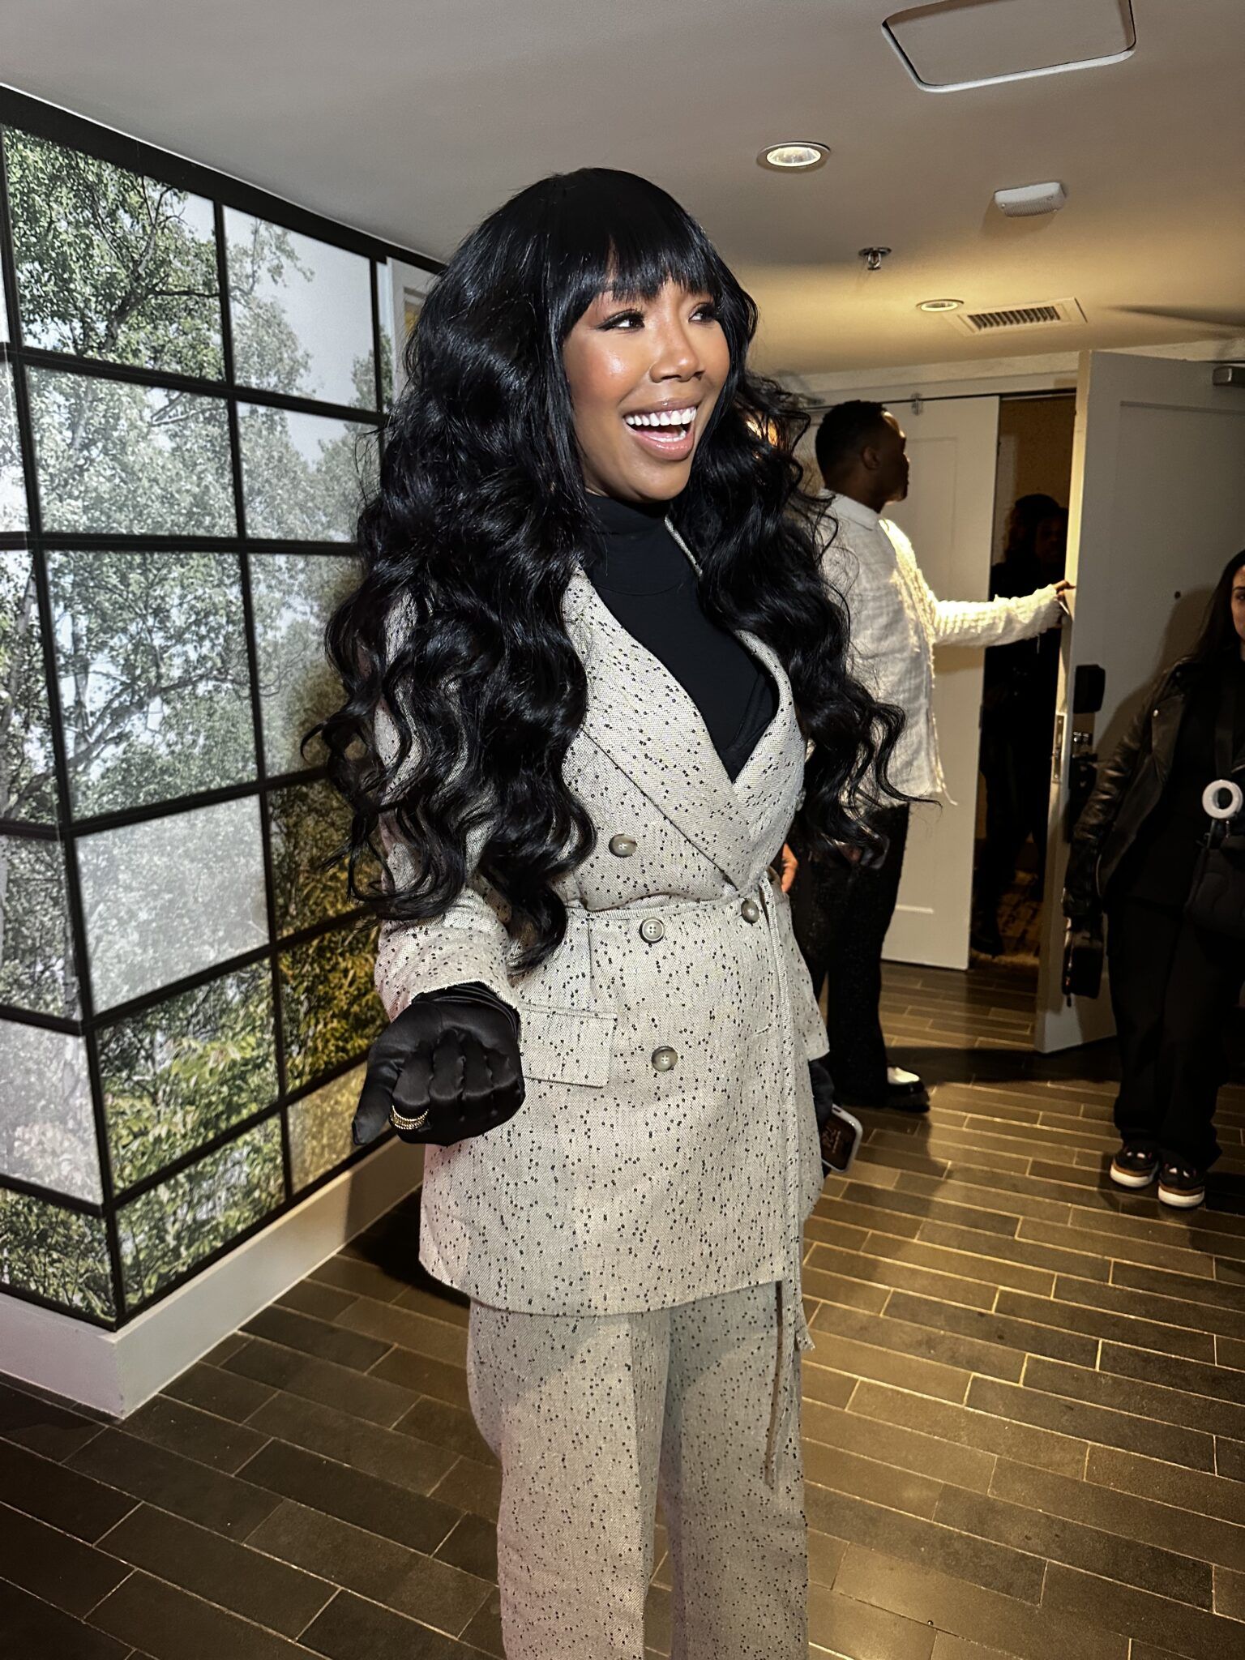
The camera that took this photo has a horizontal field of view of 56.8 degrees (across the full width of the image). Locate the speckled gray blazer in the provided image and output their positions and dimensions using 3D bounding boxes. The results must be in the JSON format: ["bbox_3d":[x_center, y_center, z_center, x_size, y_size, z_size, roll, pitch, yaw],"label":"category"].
[{"bbox_3d":[-0.006,0.053,1.054,0.470,0.710,0.310,-9,14,-38],"label":"speckled gray blazer"}]

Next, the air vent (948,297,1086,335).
[{"bbox_3d":[1.201,-1.550,3.504,0.367,0.022,0.350,5,13,25],"label":"air vent"}]

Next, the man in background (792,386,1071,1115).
[{"bbox_3d":[0.929,-0.167,3.202,0.890,1.915,0.530,-3,12,-14],"label":"man in background"}]

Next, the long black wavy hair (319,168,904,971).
[{"bbox_3d":[-0.009,-0.236,1.021,0.510,0.630,0.370,-9,14,-38],"label":"long black wavy hair"}]

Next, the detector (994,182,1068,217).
[{"bbox_3d":[0.865,-1.323,2.440,0.130,0.036,0.122,5,13,25],"label":"detector"}]

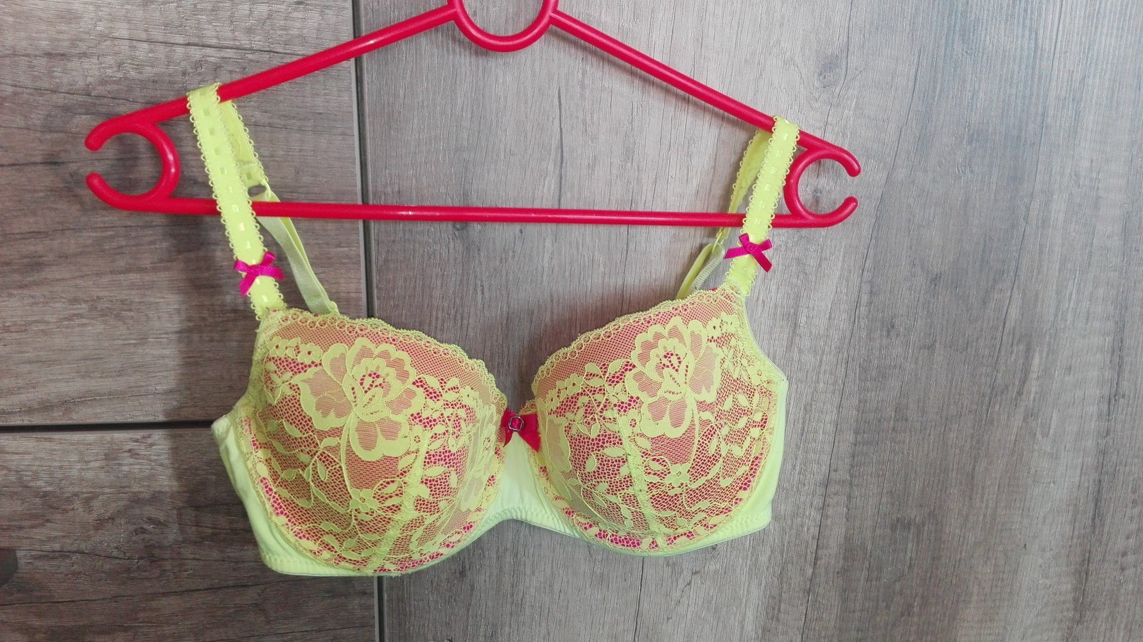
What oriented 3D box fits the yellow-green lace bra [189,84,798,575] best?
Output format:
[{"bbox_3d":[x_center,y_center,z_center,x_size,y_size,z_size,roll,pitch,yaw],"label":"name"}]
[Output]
[{"bbox_3d":[-0.032,0.015,0.452,0.323,0.268,0.100,0,15,-8],"label":"yellow-green lace bra"}]

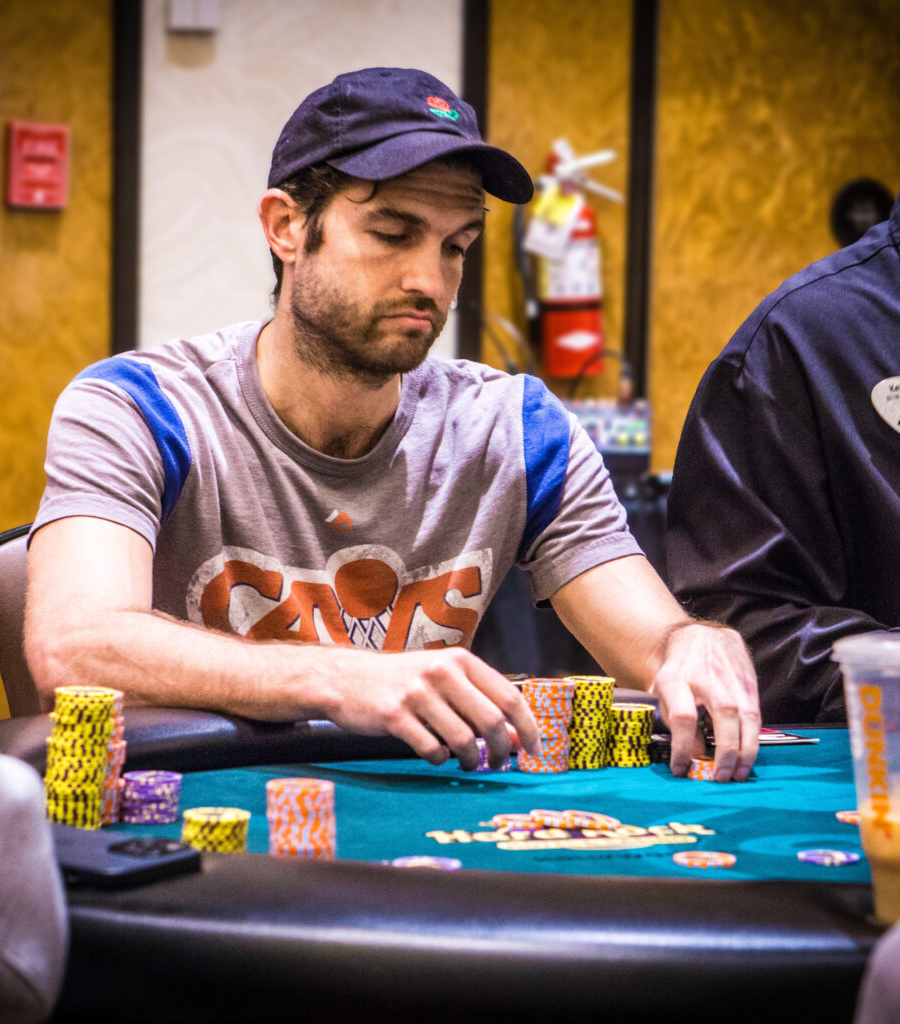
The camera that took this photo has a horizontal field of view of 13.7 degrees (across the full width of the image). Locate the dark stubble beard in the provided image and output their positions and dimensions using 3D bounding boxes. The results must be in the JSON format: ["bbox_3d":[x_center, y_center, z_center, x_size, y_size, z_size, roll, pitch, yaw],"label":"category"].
[{"bbox_3d":[-0.060,-0.161,3.160,0.132,0.110,0.100,-2,16,-42],"label":"dark stubble beard"}]

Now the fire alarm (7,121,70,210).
[{"bbox_3d":[-0.679,-0.573,6.200,0.102,0.140,0.040,0,4,-16],"label":"fire alarm"}]

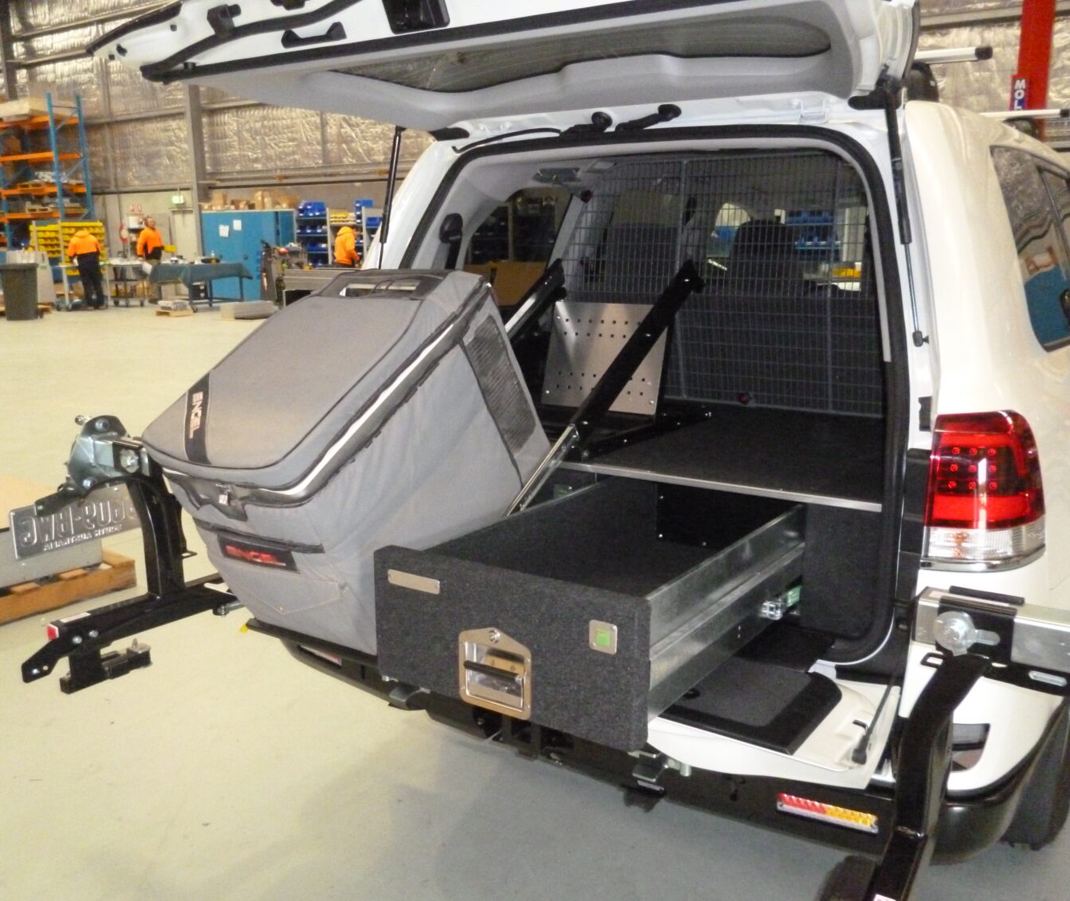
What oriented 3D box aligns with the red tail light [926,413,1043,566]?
[{"bbox_3d":[0.897,0.078,1.941,0.225,0.310,0.175,9,16,34],"label":"red tail light"}]

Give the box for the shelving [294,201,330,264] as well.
[{"bbox_3d":[-4.273,-3.889,19.520,1.020,1.926,0.450,9,16,34],"label":"shelving"}]

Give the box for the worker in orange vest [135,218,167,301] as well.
[{"bbox_3d":[-7.976,-3.906,20.201,0.400,1.760,0.550,6,14,24],"label":"worker in orange vest"}]

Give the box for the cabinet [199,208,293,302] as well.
[{"bbox_3d":[-6.234,-4.211,21.076,2.468,1.874,0.600,9,16,34],"label":"cabinet"}]

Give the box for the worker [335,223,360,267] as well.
[{"bbox_3d":[-3.630,-3.572,18.810,0.420,1.680,0.500,-6,14,-24],"label":"worker"}]

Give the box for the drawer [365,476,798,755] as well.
[{"bbox_3d":[0.241,0.268,2.244,0.615,0.267,1.084,6,12,34],"label":"drawer"}]

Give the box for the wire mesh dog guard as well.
[{"bbox_3d":[0.645,-0.566,3.318,1.360,0.840,0.060,9,16,34],"label":"wire mesh dog guard"}]

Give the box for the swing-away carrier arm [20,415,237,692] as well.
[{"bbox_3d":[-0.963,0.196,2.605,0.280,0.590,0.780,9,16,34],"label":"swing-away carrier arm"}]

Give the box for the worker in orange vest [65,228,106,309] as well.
[{"bbox_3d":[-8.749,-3.510,18.921,0.600,1.580,0.450,-6,14,-24],"label":"worker in orange vest"}]

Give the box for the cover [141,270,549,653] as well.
[{"bbox_3d":[-0.400,-0.002,2.293,0.454,0.529,0.713,9,44,34],"label":"cover"}]

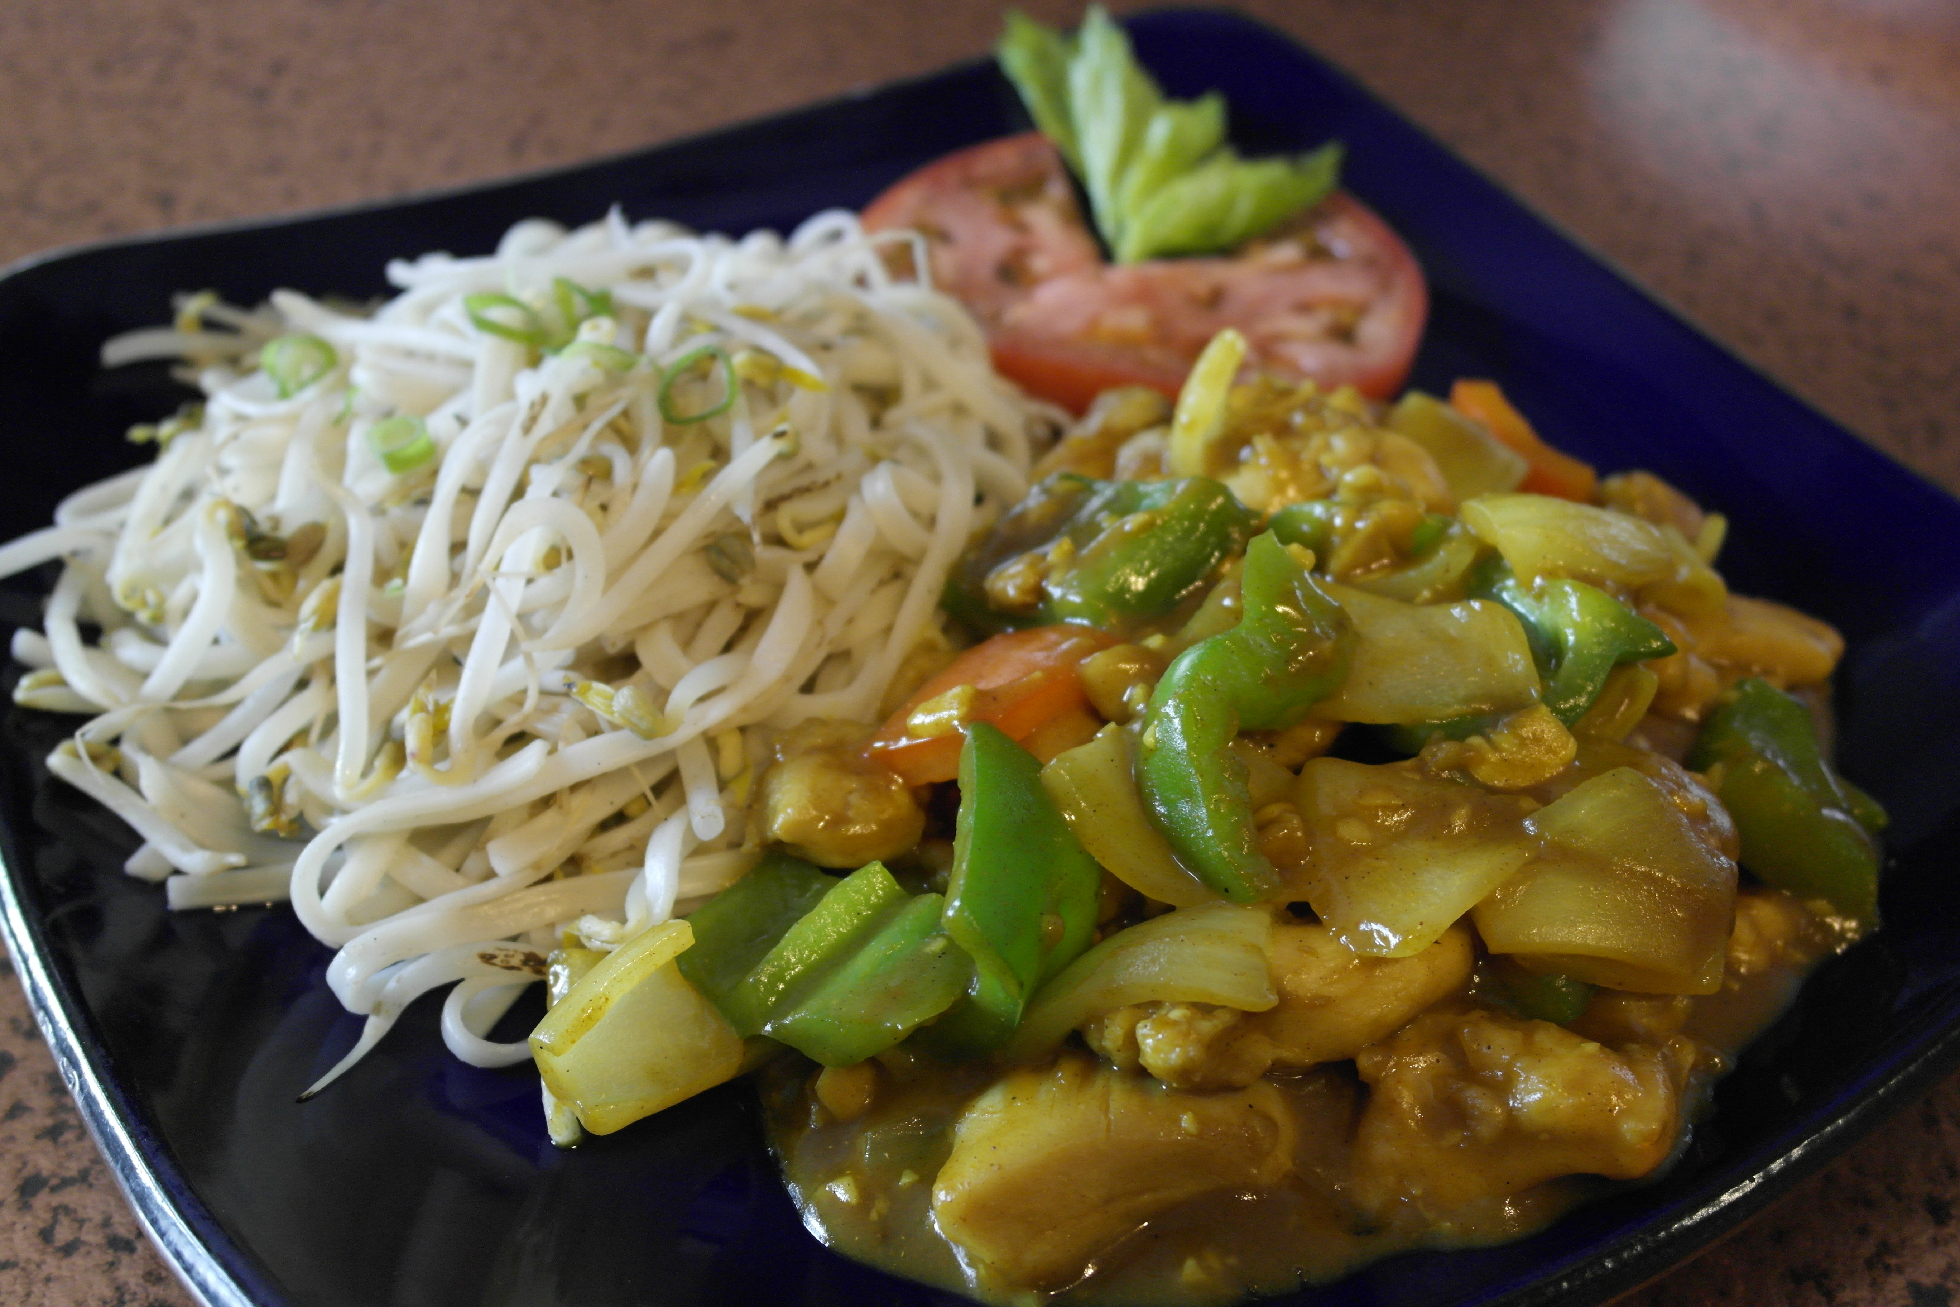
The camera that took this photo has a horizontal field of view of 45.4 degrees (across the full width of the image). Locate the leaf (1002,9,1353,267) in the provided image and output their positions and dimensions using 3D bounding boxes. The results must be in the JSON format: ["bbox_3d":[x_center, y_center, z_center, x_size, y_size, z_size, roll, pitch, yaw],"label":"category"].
[{"bbox_3d":[0.031,-0.083,0.370,0.056,0.032,0.033,2,40,0],"label":"leaf"}]

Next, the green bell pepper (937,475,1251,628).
[{"bbox_3d":[0.017,-0.013,0.301,0.042,0.017,0.023,-8,41,-11],"label":"green bell pepper"}]

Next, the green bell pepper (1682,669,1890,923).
[{"bbox_3d":[0.097,0.019,0.283,0.025,0.019,0.024,11,41,11],"label":"green bell pepper"}]

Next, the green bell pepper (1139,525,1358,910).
[{"bbox_3d":[0.030,0.006,0.270,0.018,0.017,0.048,13,41,13],"label":"green bell pepper"}]

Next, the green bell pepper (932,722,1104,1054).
[{"bbox_3d":[0.005,0.028,0.258,0.016,0.033,0.022,7,40,6],"label":"green bell pepper"}]

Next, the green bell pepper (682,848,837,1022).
[{"bbox_3d":[-0.025,0.033,0.265,0.015,0.015,0.018,25,46,26],"label":"green bell pepper"}]

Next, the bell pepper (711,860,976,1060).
[{"bbox_3d":[-0.015,0.035,0.255,0.027,0.018,0.013,-14,43,-18],"label":"bell pepper"}]

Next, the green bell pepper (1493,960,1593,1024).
[{"bbox_3d":[0.063,0.038,0.265,0.016,0.011,0.006,0,40,-2],"label":"green bell pepper"}]

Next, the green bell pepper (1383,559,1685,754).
[{"bbox_3d":[0.068,0.004,0.290,0.027,0.019,0.025,24,45,25],"label":"green bell pepper"}]

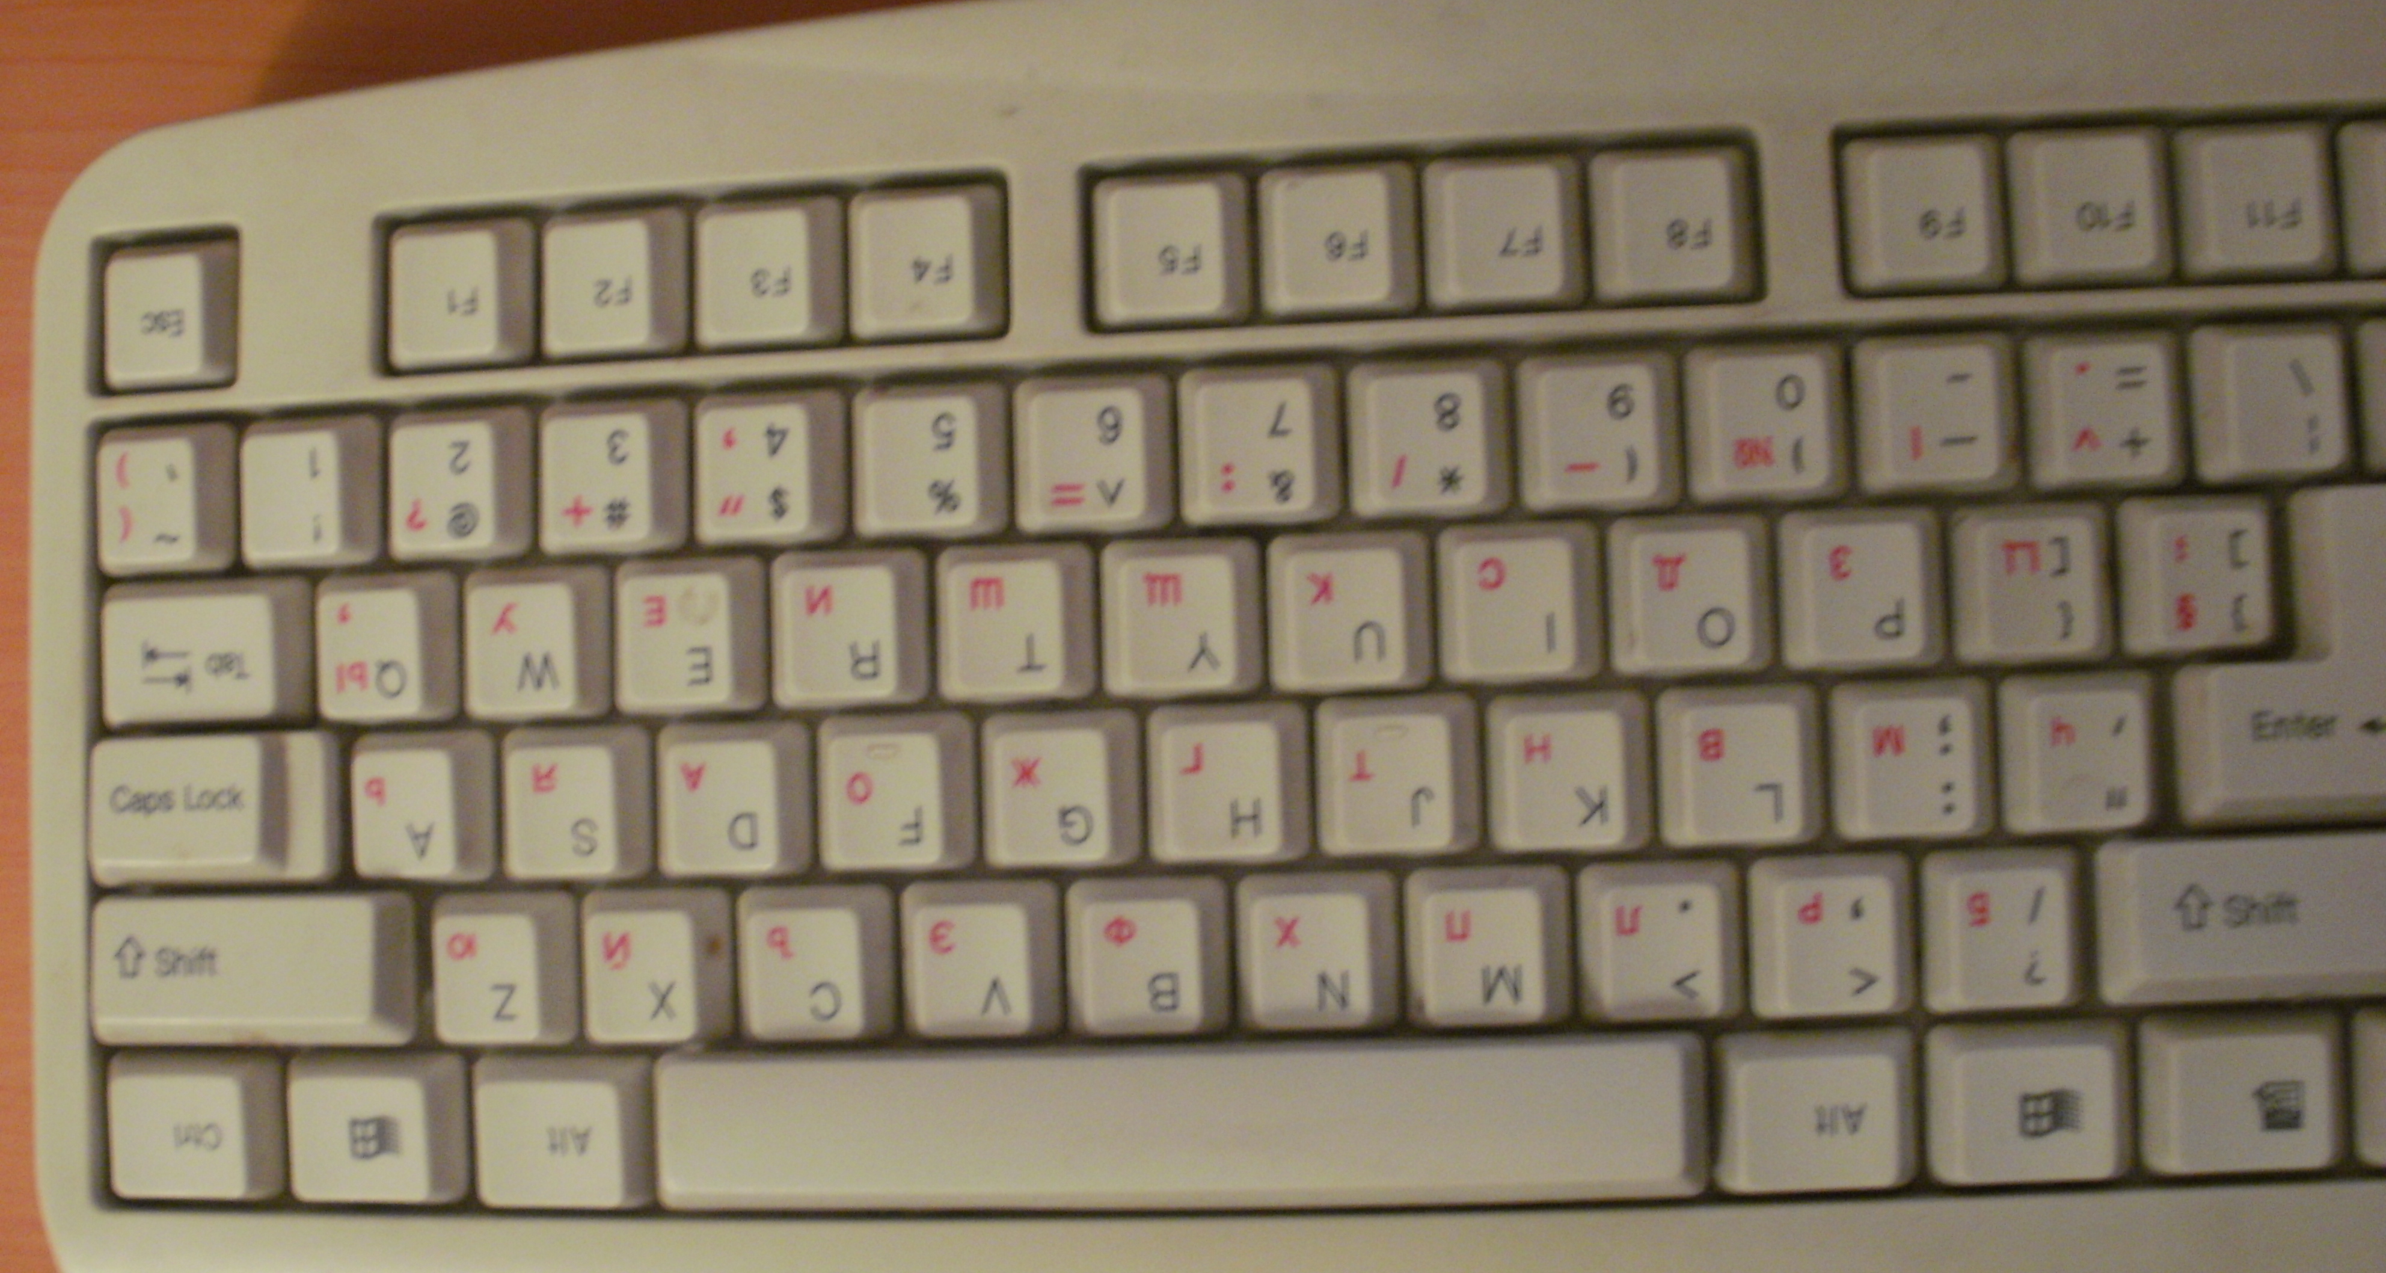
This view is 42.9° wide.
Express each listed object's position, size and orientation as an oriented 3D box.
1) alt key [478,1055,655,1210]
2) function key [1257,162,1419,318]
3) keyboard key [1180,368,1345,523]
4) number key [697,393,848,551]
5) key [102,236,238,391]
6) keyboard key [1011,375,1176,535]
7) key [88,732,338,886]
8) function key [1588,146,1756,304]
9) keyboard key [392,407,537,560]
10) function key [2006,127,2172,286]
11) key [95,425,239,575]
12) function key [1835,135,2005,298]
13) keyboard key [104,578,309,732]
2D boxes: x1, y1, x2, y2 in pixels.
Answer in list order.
[{"bbox_3d":[-0.073,0.057,0.345,0.022,0.007,0.018,-2,86,7],"label":"alt key"},{"bbox_3d":[0.016,-0.045,0.342,0.018,0.007,0.018,-2,86,7],"label":"function key"},{"bbox_3d":[0.007,-0.022,0.345,0.018,0.008,0.018,-2,85,7],"label":"keyboard key"},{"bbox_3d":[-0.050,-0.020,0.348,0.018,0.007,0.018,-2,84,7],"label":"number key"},{"bbox_3d":[-0.124,-0.039,0.364,0.017,0.008,0.018,-2,85,7],"label":"key"},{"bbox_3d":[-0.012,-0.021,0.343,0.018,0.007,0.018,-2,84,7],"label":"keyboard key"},{"bbox_3d":[-0.116,0.020,0.356,0.031,0.008,0.018,-2,85,7],"label":"key"},{"bbox_3d":[0.054,-0.047,0.343,0.018,0.008,0.018,-2,85,7],"label":"function key"},{"bbox_3d":[-0.086,-0.018,0.352,0.018,0.007,0.018,-2,86,7],"label":"keyboard key"},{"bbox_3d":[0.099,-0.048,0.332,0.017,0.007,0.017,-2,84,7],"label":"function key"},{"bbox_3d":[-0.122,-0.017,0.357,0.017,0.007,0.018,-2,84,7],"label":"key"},{"bbox_3d":[0.081,-0.047,0.334,0.018,0.007,0.018,-2,86,7],"label":"function key"},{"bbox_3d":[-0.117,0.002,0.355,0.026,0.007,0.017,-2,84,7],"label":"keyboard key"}]

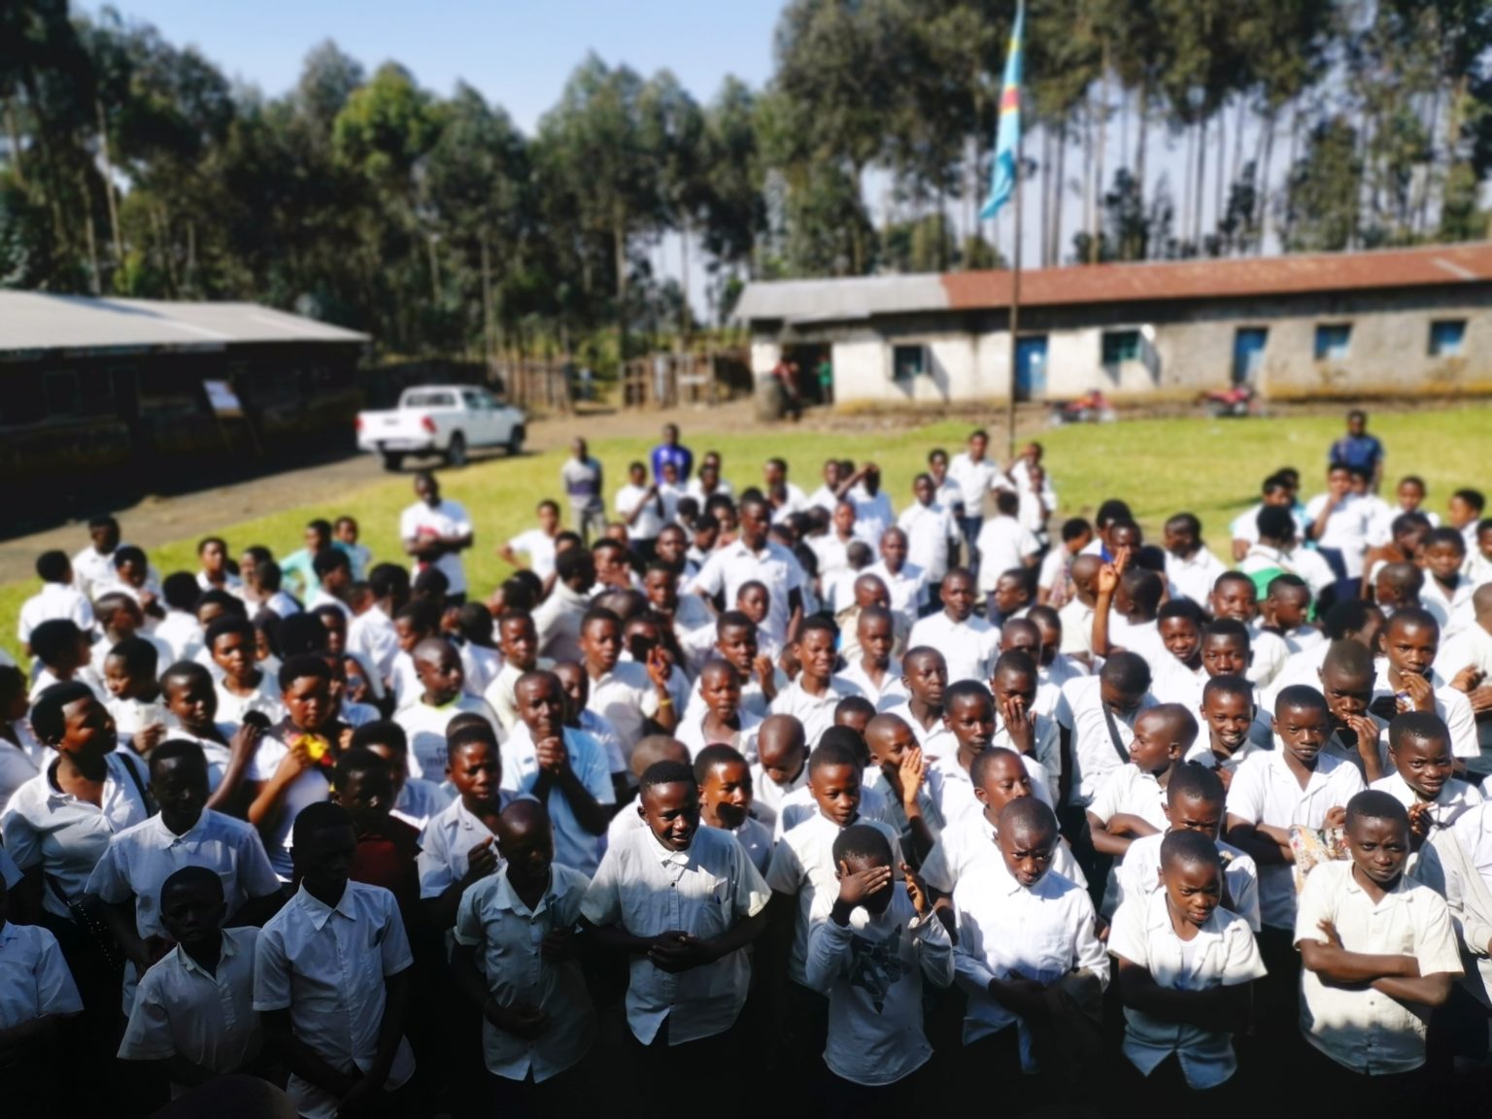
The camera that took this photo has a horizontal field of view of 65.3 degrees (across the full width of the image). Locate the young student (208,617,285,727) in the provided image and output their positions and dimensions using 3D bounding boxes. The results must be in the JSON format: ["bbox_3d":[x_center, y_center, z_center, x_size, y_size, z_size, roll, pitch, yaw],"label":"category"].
[{"bbox_3d":[-1.850,0.934,4.442,0.390,1.470,0.260,-6,12,-21],"label":"young student"}]

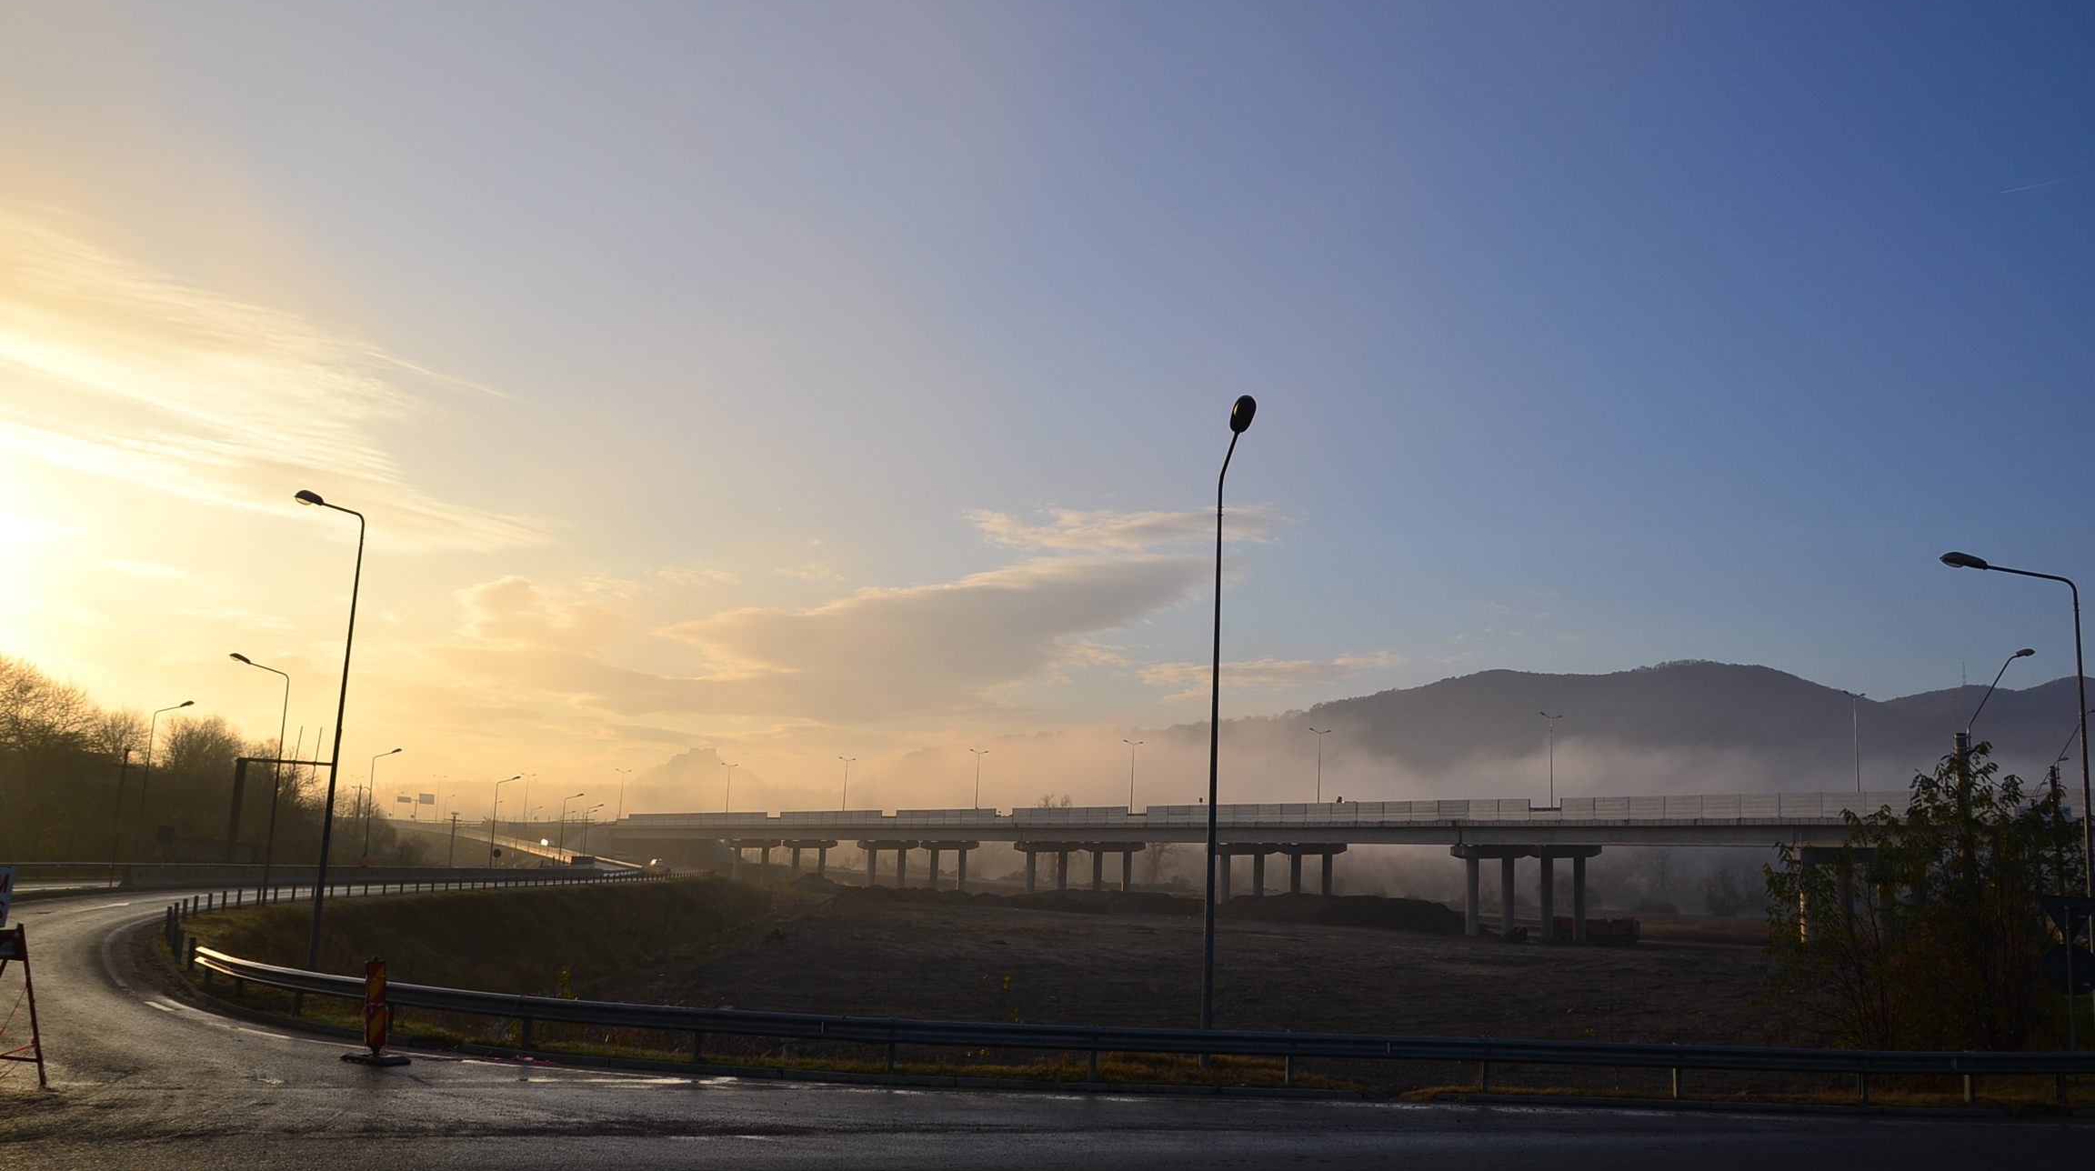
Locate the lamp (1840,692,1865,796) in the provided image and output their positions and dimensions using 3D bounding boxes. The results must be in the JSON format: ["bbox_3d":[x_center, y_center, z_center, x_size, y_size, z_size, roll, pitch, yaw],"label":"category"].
[{"bbox_3d":[80.990,16.992,145.122,4.300,12.762,0.400,11,-14,-37],"label":"lamp"}]

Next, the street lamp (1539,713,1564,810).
[{"bbox_3d":[59.692,21.674,171.546,4.300,12.762,0.400,11,-15,-39],"label":"street lamp"}]

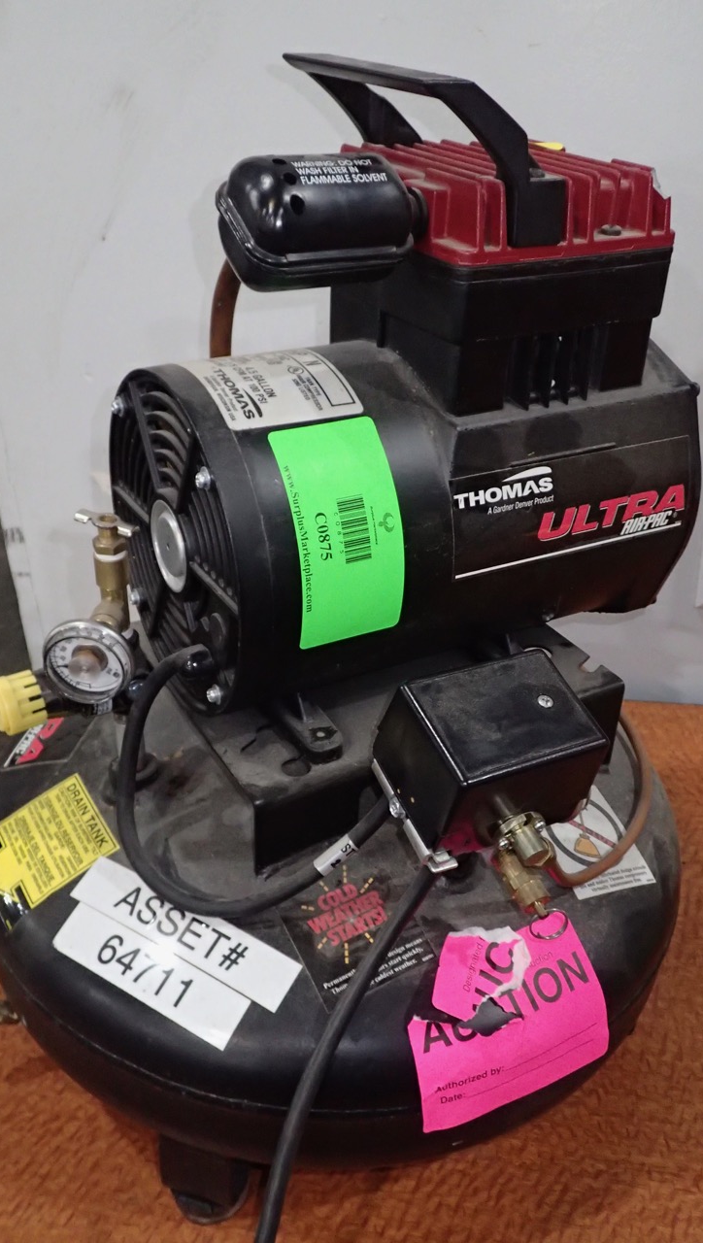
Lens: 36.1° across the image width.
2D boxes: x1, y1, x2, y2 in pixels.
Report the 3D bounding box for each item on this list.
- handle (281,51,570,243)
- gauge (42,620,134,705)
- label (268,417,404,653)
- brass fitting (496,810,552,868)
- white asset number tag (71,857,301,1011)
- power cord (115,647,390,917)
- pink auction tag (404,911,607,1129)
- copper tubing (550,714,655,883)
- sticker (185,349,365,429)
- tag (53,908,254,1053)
[{"bbox_3d":[0.027,-0.211,0.472,0.080,0.062,0.128,-14,36,-26],"label":"handle"},{"bbox_3d":[-0.122,0.019,0.498,0.042,0.042,0.024,5,32,2],"label":"gauge"},{"bbox_3d":[-0.003,-0.039,0.477,0.051,0.097,0.016,-14,13,-26],"label":"label"},{"bbox_3d":[0.078,0.098,0.486,0.025,0.018,0.022,-12,49,-24],"label":"brass fitting"},{"bbox_3d":[-0.079,0.142,0.497,0.117,0.007,0.023,22,67,21],"label":"white asset number tag"},{"bbox_3d":[-0.051,0.072,0.493,0.133,0.104,0.074,16,34,19],"label":"power cord"},{"bbox_3d":[0.079,0.191,0.512,0.111,0.100,0.022,-13,20,-23],"label":"pink auction tag"},{"bbox_3d":[0.134,0.081,0.555,0.043,0.021,0.163,15,34,17],"label":"copper tubing"},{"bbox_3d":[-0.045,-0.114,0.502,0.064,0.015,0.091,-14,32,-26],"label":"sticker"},{"bbox_3d":[-0.094,0.160,0.492,0.102,0.025,0.008,23,-6,20],"label":"tag"}]

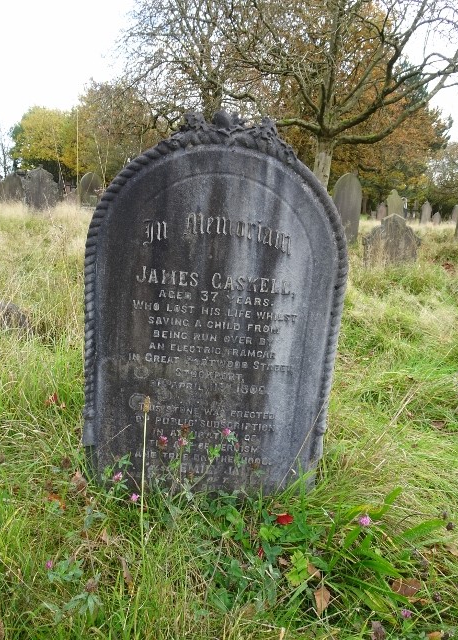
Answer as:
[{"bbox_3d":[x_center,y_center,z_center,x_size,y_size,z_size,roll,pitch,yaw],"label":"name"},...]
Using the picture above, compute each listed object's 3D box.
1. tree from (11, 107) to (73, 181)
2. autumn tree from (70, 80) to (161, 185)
[{"bbox_3d":[-14.095,-13.160,33.899,4.546,5.659,3.864,4,17,0],"label":"tree"},{"bbox_3d":[-8.416,-13.705,33.322,6.780,7.465,5.763,4,17,0],"label":"autumn tree"}]

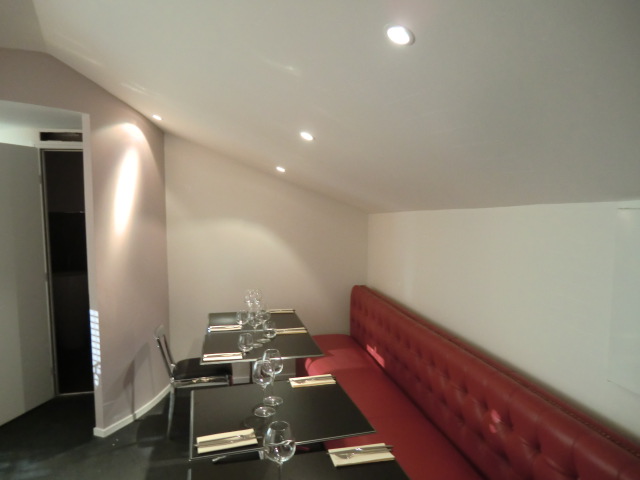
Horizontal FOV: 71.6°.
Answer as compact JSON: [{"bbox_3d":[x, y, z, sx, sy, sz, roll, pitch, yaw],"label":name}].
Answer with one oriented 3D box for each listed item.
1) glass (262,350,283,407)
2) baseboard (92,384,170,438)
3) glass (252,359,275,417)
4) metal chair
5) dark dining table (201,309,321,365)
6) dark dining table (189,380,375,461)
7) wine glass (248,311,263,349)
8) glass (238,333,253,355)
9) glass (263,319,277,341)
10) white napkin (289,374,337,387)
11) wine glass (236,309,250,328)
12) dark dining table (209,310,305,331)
[{"bbox_3d":[-0.206,0.600,1.950,0.088,0.228,0.088,0,3,0],"label":"glass"},{"bbox_3d":[-1.431,1.348,3.575,0.115,0.055,0.882,1,4,17],"label":"baseboard"},{"bbox_3d":[-0.240,0.644,1.940,0.090,0.223,0.090,-1,5,-14],"label":"glass"},{"bbox_3d":[-0.928,1.001,3.312,0.520,0.785,0.420,-1,5,-14],"label":"metal chair"},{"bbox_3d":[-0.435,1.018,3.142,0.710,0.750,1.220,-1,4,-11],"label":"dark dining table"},{"bbox_3d":[-0.194,1.126,1.999,0.715,0.750,0.590,-1,5,-14],"label":"dark dining table"},{"bbox_3d":[-0.406,0.573,2.851,0.088,0.218,0.088,-1,5,-14],"label":"wine glass"},{"bbox_3d":[-0.458,0.631,2.739,0.085,0.120,0.085,-1,5,-14],"label":"glass"},{"bbox_3d":[-0.338,0.608,3.021,0.087,0.122,0.087,-1,5,-14],"label":"glass"},{"bbox_3d":[-0.034,0.691,2.198,0.220,0.013,0.105,-1,4,-15],"label":"white napkin"},{"bbox_3d":[-0.551,0.575,3.189,0.088,0.135,0.088,0,3,0],"label":"wine glass"},{"bbox_3d":[-0.497,1.000,3.453,0.710,0.750,0.610,-1,4,-11],"label":"dark dining table"}]

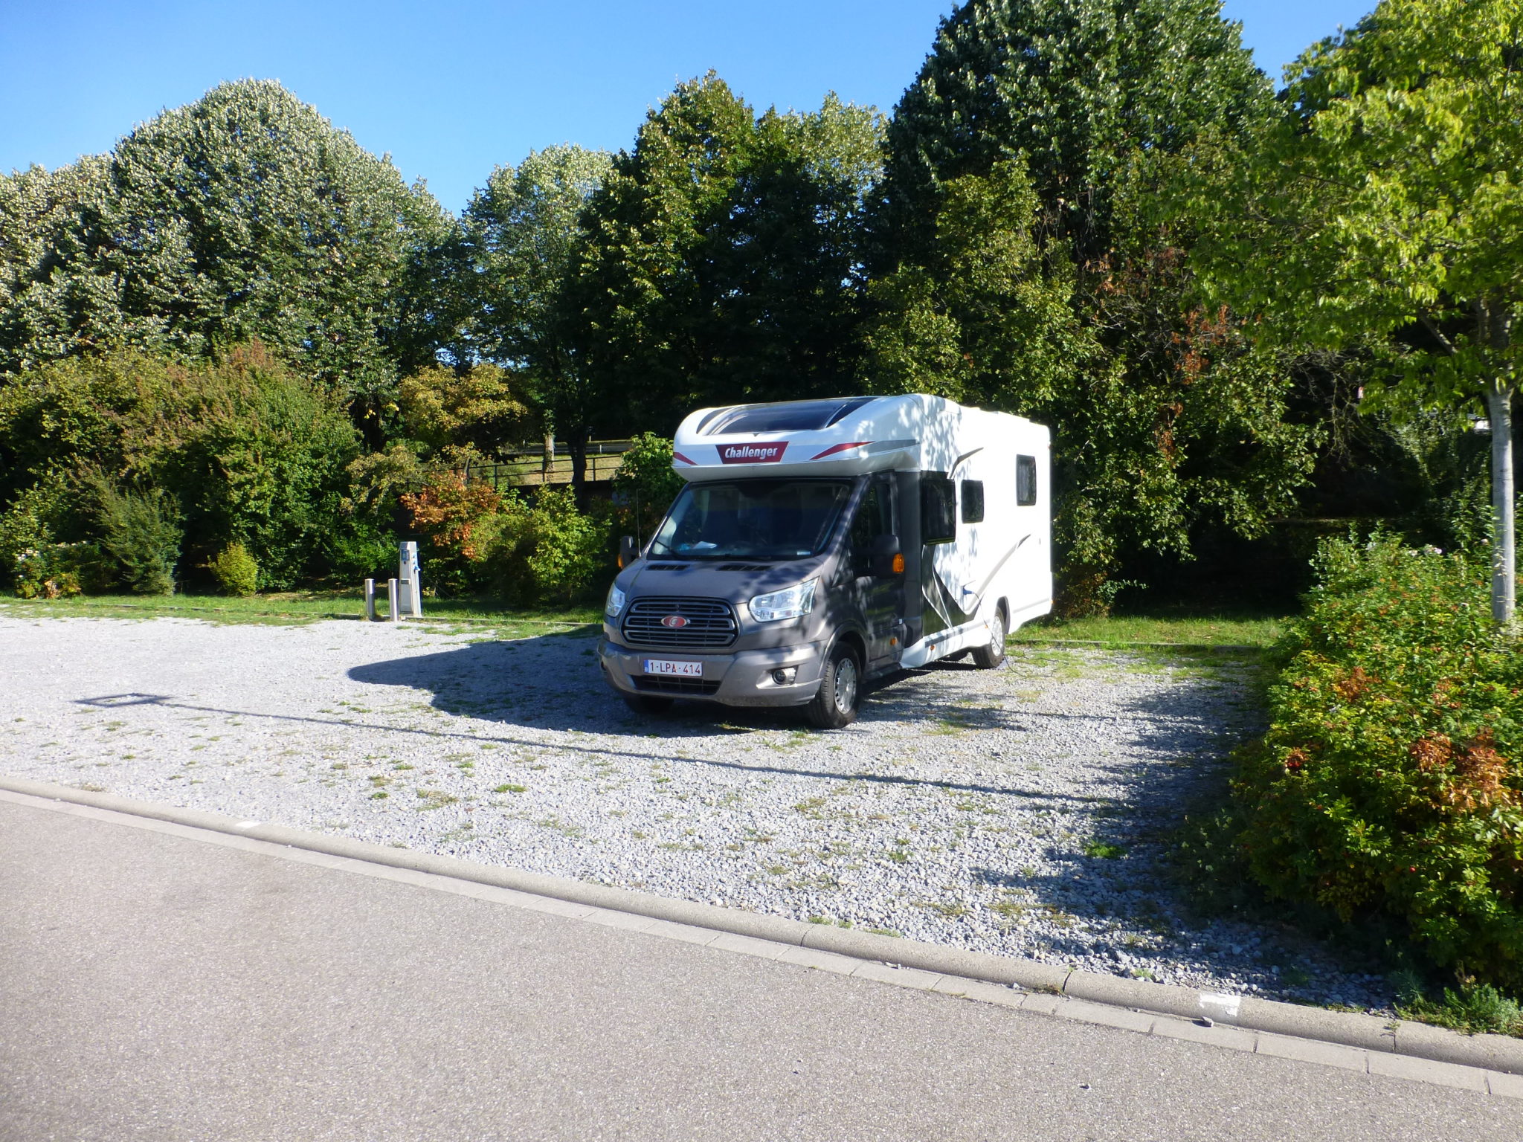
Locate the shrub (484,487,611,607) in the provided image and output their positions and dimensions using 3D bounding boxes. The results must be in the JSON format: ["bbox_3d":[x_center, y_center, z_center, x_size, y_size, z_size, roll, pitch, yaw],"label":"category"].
[{"bbox_3d":[-4.699,-0.619,22.634,2.600,2.600,2.300,-2,3,-12],"label":"shrub"}]

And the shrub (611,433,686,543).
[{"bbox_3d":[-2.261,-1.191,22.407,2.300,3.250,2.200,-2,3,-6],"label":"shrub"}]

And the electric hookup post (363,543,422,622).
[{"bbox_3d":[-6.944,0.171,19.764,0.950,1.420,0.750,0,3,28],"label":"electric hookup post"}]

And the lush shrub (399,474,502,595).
[{"bbox_3d":[-7.229,-0.925,24.420,2.400,2.950,2.300,-2,3,-16],"label":"lush shrub"}]

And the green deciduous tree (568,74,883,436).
[{"bbox_3d":[-1.308,-7.115,30.630,8.800,13.600,8.000,-1,3,-2],"label":"green deciduous tree"}]

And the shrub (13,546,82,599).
[{"bbox_3d":[-19.639,0.015,28.964,1.500,1.400,1.300,-3,4,-34],"label":"shrub"}]

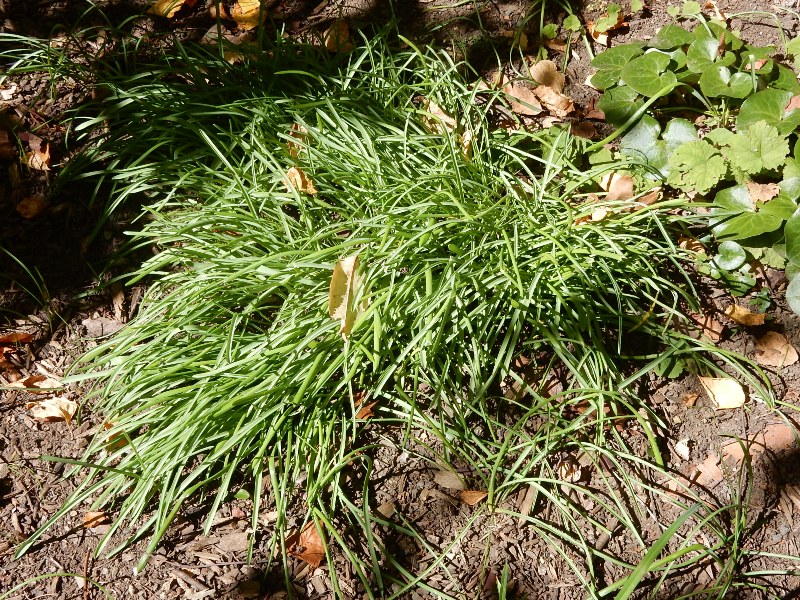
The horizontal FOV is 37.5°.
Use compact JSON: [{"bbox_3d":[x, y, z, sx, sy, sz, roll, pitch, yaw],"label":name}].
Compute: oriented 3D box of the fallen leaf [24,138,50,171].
[{"bbox_3d":[-0.511,-0.203,1.662,0.034,0.025,0.048,-8,49,-7],"label":"fallen leaf"}]

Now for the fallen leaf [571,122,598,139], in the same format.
[{"bbox_3d":[0.238,-0.220,1.532,0.031,0.010,0.021,0,48,0],"label":"fallen leaf"}]

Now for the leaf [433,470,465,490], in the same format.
[{"bbox_3d":[0.054,0.203,1.311,0.023,0.010,0.035,-28,54,-23],"label":"leaf"}]

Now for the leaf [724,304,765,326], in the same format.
[{"bbox_3d":[0.430,0.020,1.472,0.048,0.016,0.023,18,52,14],"label":"leaf"}]

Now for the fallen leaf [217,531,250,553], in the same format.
[{"bbox_3d":[-0.179,0.262,1.274,0.034,0.010,0.020,1,50,1],"label":"fallen leaf"}]

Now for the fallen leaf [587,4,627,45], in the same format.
[{"bbox_3d":[0.294,-0.393,1.679,0.048,0.022,0.068,0,48,0],"label":"fallen leaf"}]

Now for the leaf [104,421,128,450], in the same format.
[{"bbox_3d":[-0.287,0.137,1.195,0.018,0.012,0.029,0,48,0],"label":"leaf"}]

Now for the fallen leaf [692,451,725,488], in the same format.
[{"bbox_3d":[0.349,0.195,1.328,0.044,0.012,0.028,-37,59,-27],"label":"fallen leaf"}]

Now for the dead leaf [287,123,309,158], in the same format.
[{"bbox_3d":[-0.130,-0.204,1.512,0.023,0.035,0.042,-2,48,-2],"label":"dead leaf"}]

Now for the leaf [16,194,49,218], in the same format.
[{"bbox_3d":[-0.447,-0.114,1.434,0.031,0.013,0.029,0,48,0],"label":"leaf"}]

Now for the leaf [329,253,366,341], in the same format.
[{"bbox_3d":[-0.051,-0.004,1.159,0.036,0.022,0.082,0,73,0],"label":"leaf"}]

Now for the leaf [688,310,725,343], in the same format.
[{"bbox_3d":[0.387,0.033,1.458,0.026,0.014,0.047,-15,50,-13],"label":"leaf"}]

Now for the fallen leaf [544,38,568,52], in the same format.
[{"bbox_3d":[0.218,-0.357,1.655,0.029,0.010,0.020,0,48,0],"label":"fallen leaf"}]

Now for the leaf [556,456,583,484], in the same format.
[{"bbox_3d":[0.191,0.193,1.329,0.028,0.015,0.024,-3,50,-3],"label":"leaf"}]

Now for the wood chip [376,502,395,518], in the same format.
[{"bbox_3d":[-0.016,0.233,1.305,0.018,0.005,0.013,35,57,27],"label":"wood chip"}]

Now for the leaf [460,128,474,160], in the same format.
[{"bbox_3d":[0.086,-0.200,1.522,0.015,0.035,0.035,3,48,3],"label":"leaf"}]

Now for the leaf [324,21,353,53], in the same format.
[{"bbox_3d":[-0.085,-0.366,1.638,0.038,0.020,0.043,0,58,0],"label":"leaf"}]

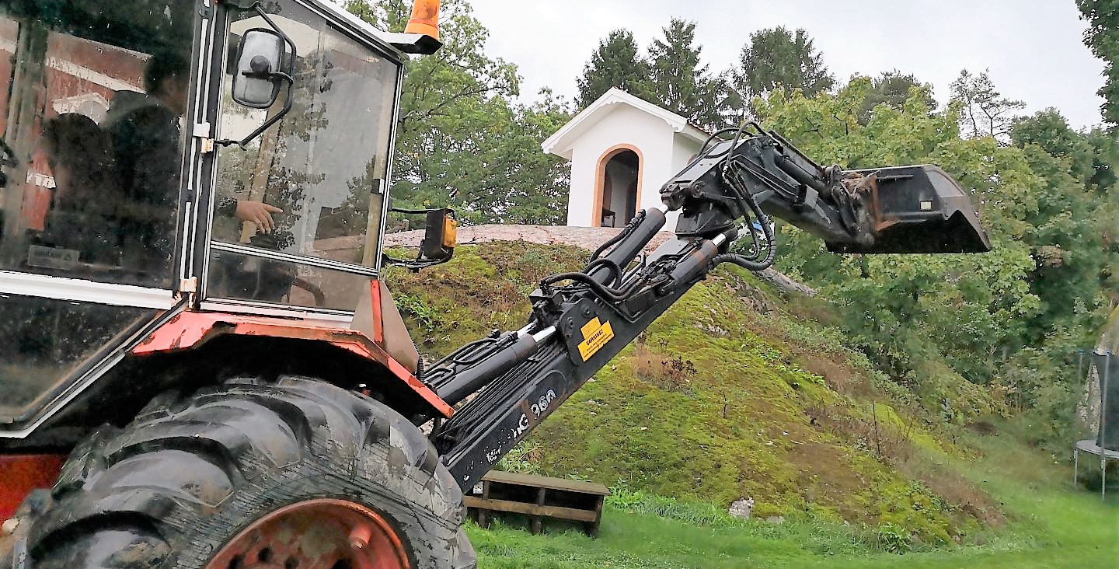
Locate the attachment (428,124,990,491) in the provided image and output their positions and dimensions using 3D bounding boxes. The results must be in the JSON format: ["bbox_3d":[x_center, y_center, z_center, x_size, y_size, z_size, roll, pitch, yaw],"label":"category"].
[{"bbox_3d":[1.106,0.200,6.003,5.029,2.747,1.500,10,-9,-40],"label":"attachment"}]

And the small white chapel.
[{"bbox_3d":[2.383,-3.030,23.143,4.512,3.450,3.563,-2,-9,40],"label":"small white chapel"}]

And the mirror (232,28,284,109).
[{"bbox_3d":[-0.966,-0.693,2.800,0.145,0.250,0.065,8,-13,-6],"label":"mirror"}]

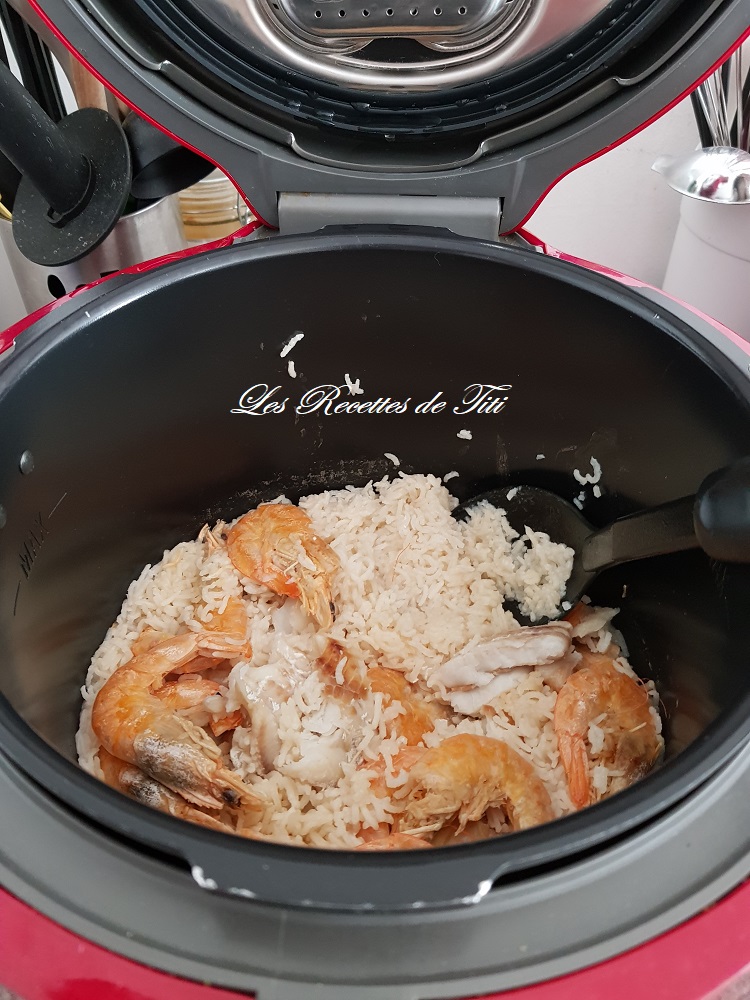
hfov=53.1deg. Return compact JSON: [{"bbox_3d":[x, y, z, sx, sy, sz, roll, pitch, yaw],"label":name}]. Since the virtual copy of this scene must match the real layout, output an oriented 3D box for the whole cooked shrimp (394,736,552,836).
[{"bbox_3d":[0.033,0.101,0.254,0.059,0.022,0.044,-3,45,-4],"label":"whole cooked shrimp"}]

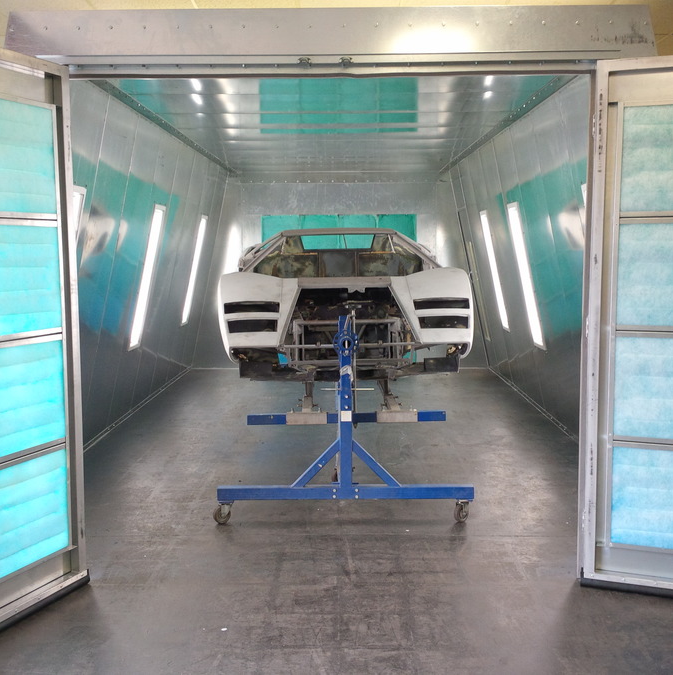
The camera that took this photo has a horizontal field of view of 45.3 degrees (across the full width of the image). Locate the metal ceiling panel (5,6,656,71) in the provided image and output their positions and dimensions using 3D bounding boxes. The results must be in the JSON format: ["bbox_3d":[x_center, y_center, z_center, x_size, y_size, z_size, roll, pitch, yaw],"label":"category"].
[{"bbox_3d":[-0.020,-1.336,3.622,2.880,0.240,0.060,0,-1,1],"label":"metal ceiling panel"}]

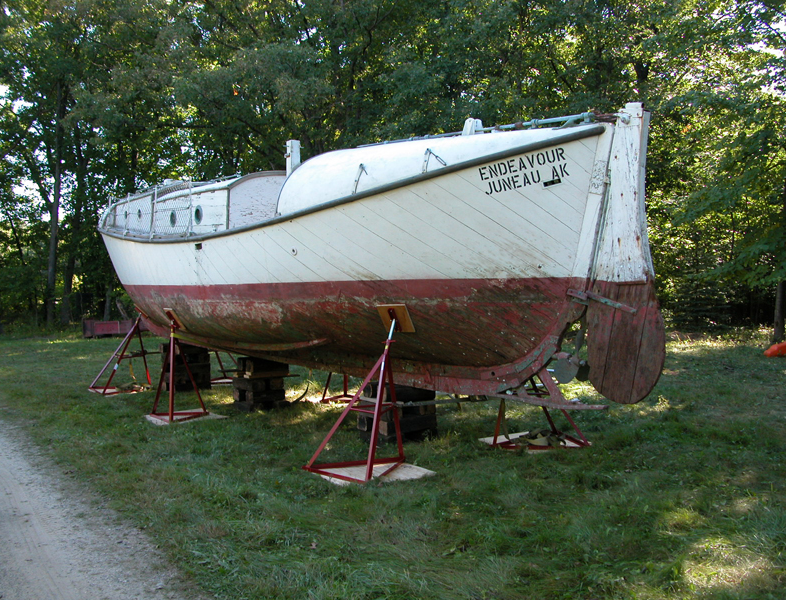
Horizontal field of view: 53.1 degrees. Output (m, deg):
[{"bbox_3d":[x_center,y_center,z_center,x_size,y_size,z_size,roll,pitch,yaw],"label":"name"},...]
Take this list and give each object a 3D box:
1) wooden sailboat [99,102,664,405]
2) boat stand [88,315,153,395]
[{"bbox_3d":[-1.810,-0.490,9.935,2.950,2.560,11.600,-1,1,-38],"label":"wooden sailboat"},{"bbox_3d":[-3.881,0.732,11.400,0.880,1.120,0.760,-1,1,-38],"label":"boat stand"}]

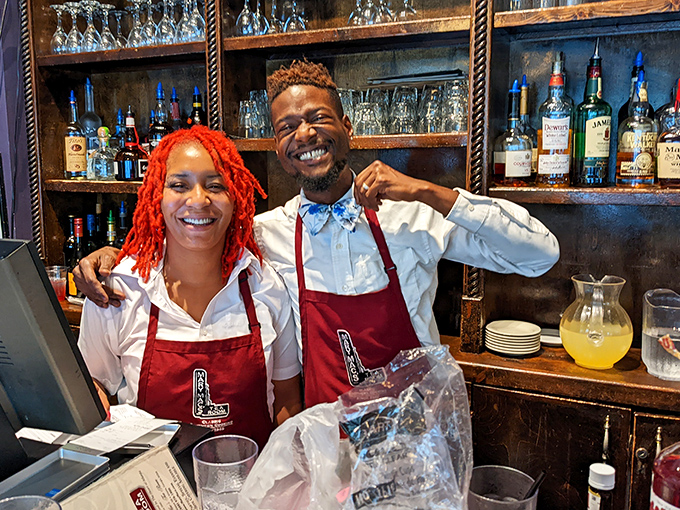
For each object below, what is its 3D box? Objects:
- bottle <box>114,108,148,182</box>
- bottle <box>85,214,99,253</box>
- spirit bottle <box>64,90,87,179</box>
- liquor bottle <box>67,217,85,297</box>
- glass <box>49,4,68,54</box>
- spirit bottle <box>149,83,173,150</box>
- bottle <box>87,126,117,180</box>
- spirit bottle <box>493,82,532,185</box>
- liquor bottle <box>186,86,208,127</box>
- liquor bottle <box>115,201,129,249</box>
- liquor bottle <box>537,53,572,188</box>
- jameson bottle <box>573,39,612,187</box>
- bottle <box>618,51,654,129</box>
[{"bbox_3d":[-0.777,-0.409,1.972,0.118,0.278,0.118,1,8,2],"label":"bottle"},{"bbox_3d":[-0.984,-0.002,2.112,0.073,0.319,0.073,-2,8,-21],"label":"bottle"},{"bbox_3d":[-0.983,-0.443,1.963,0.074,0.321,0.074,-3,9,-27],"label":"spirit bottle"},{"bbox_3d":[-1.048,0.005,2.112,0.076,0.312,0.076,0,8,-3],"label":"liquor bottle"},{"bbox_3d":[-1.059,-0.834,1.991,0.066,0.194,0.066,4,8,21],"label":"glass"},{"bbox_3d":[-0.664,-0.450,1.966,0.090,0.365,0.090,-1,8,-15],"label":"spirit bottle"},{"bbox_3d":[-0.903,-0.380,2.008,0.085,0.208,0.088,-7,11,-44],"label":"bottle"},{"bbox_3d":[0.496,-0.335,1.491,0.103,0.299,0.103,0,8,-3],"label":"spirit bottle"},{"bbox_3d":[-0.493,-0.414,1.838,0.085,0.329,0.085,1,8,3],"label":"liquor bottle"},{"bbox_3d":[-0.837,-0.019,2.061,0.080,0.380,0.080,1,8,-1],"label":"liquor bottle"},{"bbox_3d":[0.556,-0.345,1.371,0.085,0.335,0.084,4,8,22],"label":"liquor bottle"},{"bbox_3d":[0.650,-0.357,1.354,0.086,0.376,0.086,-2,8,-19],"label":"jameson bottle"},{"bbox_3d":[0.785,-0.353,1.406,0.086,0.358,0.086,4,8,24],"label":"bottle"}]

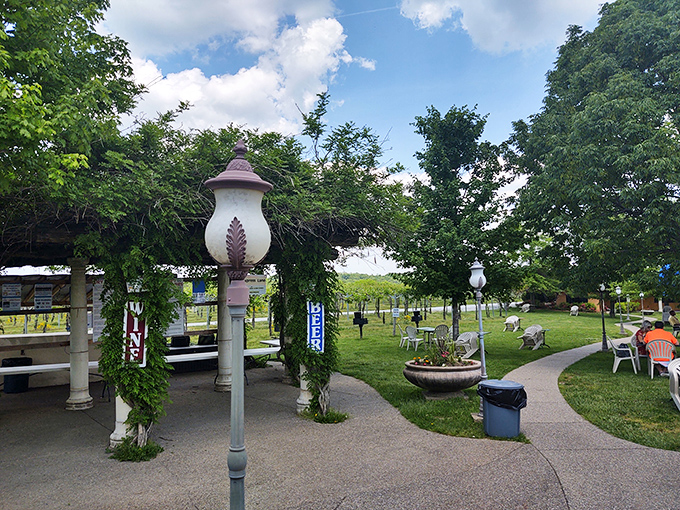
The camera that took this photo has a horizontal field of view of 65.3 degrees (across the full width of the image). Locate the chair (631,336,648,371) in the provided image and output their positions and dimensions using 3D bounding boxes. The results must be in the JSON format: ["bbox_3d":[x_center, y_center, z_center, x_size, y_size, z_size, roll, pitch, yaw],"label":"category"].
[{"bbox_3d":[7.186,2.264,12.600,0.580,0.840,0.580,0,-6,-14],"label":"chair"}]

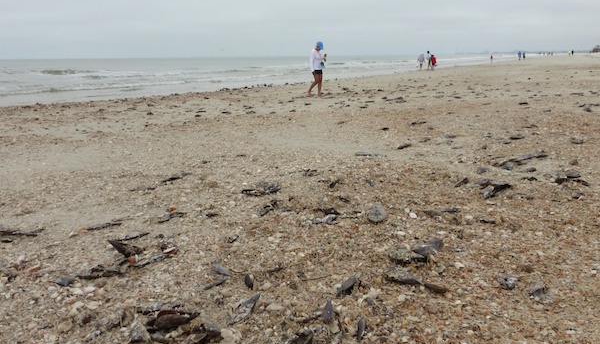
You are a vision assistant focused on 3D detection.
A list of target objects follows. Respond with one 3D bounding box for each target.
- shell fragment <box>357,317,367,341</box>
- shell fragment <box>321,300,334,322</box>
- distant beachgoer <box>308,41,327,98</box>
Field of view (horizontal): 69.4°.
[{"bbox_3d":[0.234,0.600,1.646,0.032,0.030,0.115,4,15,16],"label":"shell fragment"},{"bbox_3d":[0.112,0.567,1.756,0.050,0.040,0.120,1,15,7],"label":"shell fragment"},{"bbox_3d":[0.523,-3.042,12.904,0.550,1.600,0.480,4,16,16],"label":"distant beachgoer"}]

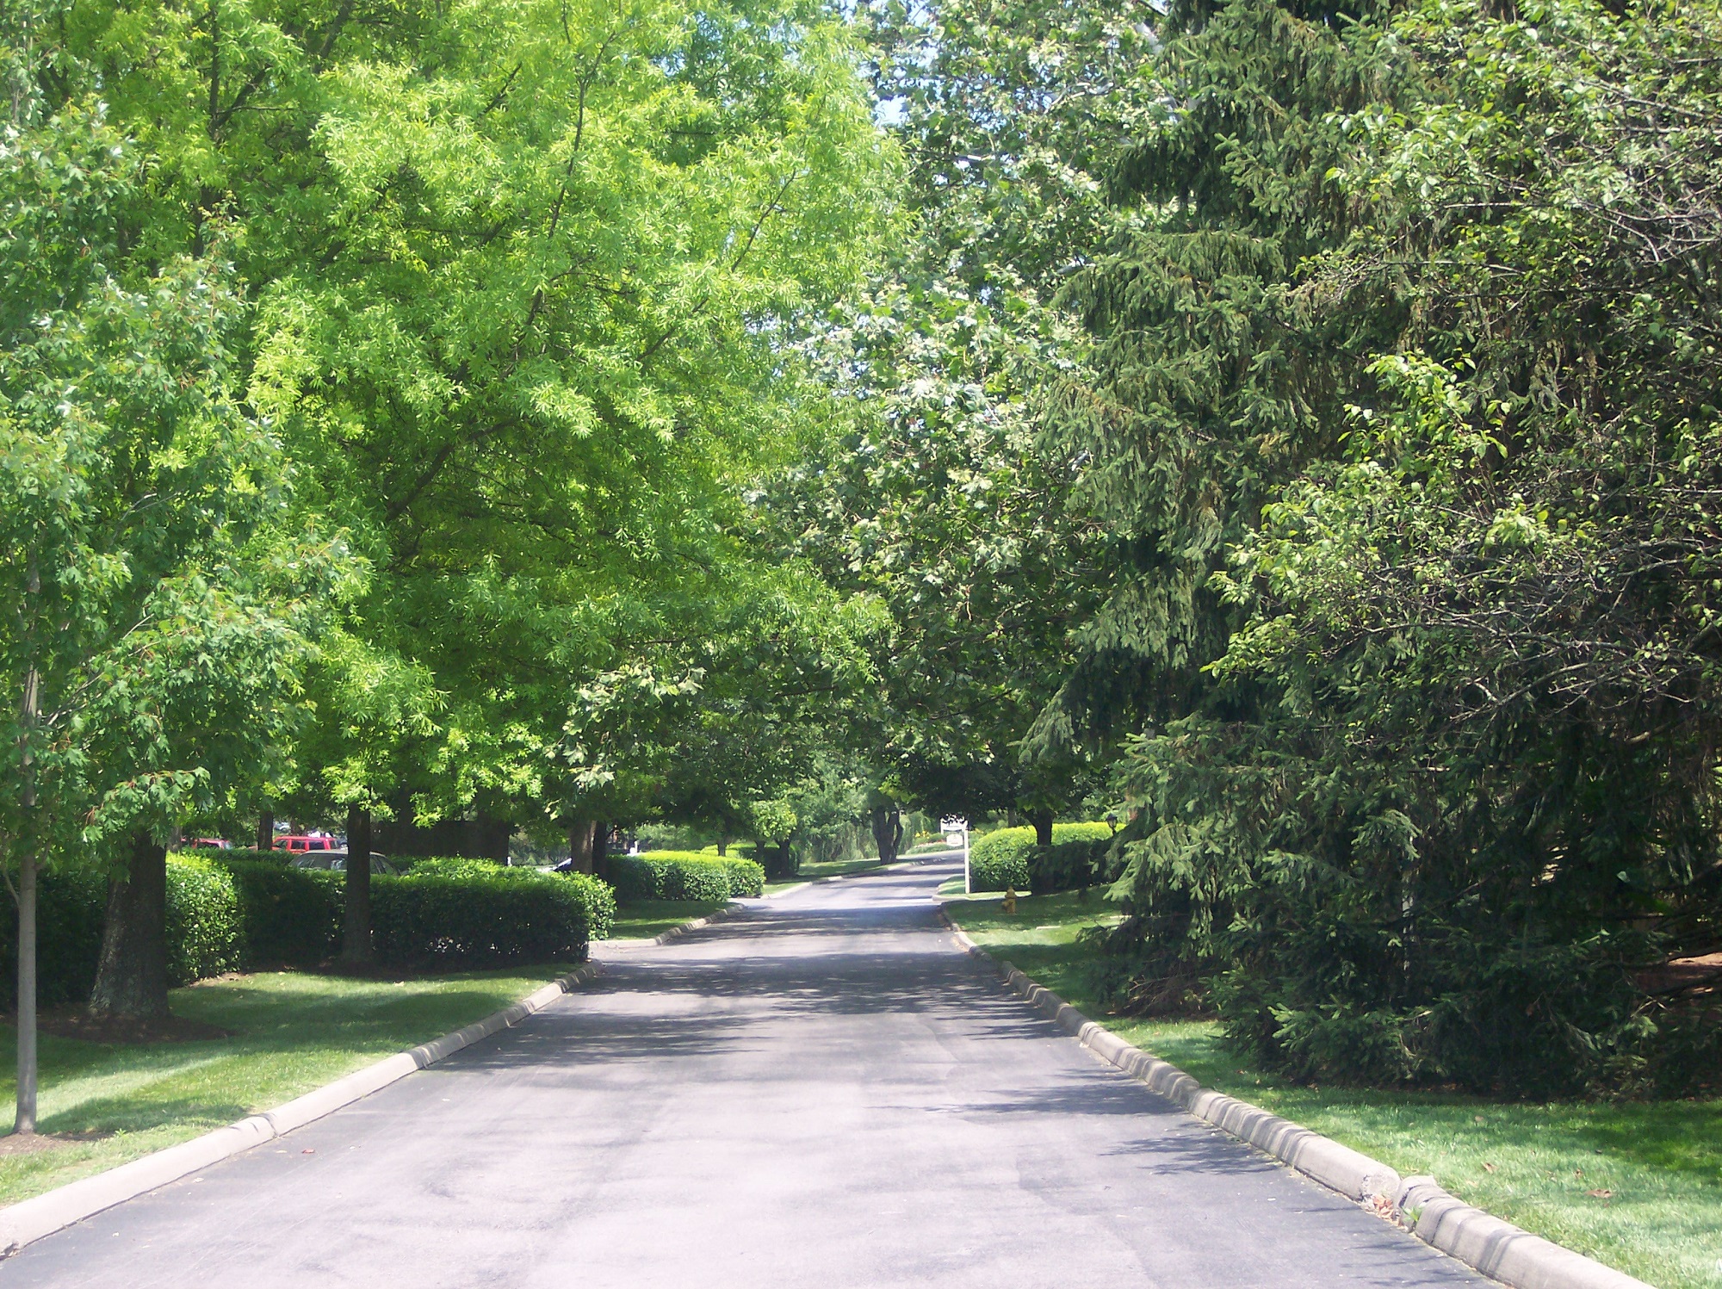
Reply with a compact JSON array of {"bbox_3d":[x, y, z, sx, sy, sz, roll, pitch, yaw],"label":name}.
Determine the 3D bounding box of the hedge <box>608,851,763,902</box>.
[{"bbox_3d":[-5.690,7.300,98.500,5.100,1.500,2.400,0,-4,0],"label":"hedge"}]

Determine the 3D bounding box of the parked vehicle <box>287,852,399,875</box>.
[{"bbox_3d":[-12.950,5.900,79.000,4.650,1.430,1.780,0,-4,0],"label":"parked vehicle"}]

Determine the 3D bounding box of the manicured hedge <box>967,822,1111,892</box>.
[{"bbox_3d":[6.150,6.910,101.300,5.300,2.200,2.100,0,-4,0],"label":"manicured hedge"}]

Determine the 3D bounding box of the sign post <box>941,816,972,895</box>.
[{"bbox_3d":[3.000,6.660,99.000,0.960,2.490,0.140,0,-4,0],"label":"sign post"}]

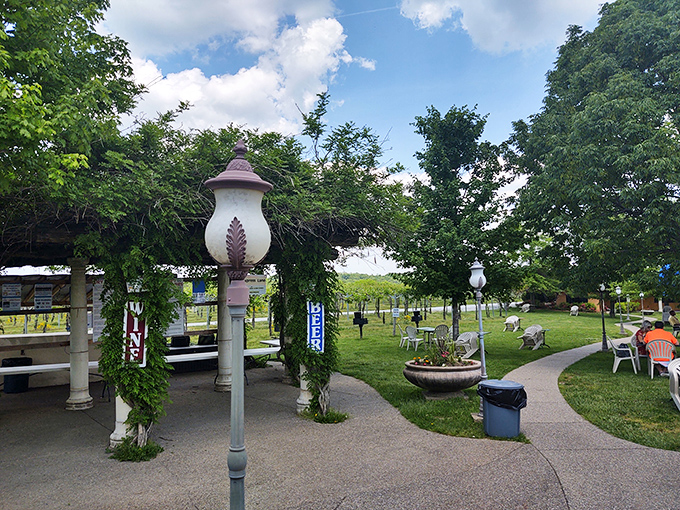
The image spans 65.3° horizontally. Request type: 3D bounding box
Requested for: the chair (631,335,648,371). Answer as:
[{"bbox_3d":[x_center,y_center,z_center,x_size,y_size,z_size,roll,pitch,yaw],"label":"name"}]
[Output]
[{"bbox_3d":[7.186,2.264,12.600,0.580,0.840,0.580,0,-6,-14],"label":"chair"}]

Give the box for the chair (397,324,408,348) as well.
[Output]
[{"bbox_3d":[2.532,3.136,20.500,0.580,0.880,0.570,-1,-6,-10],"label":"chair"}]

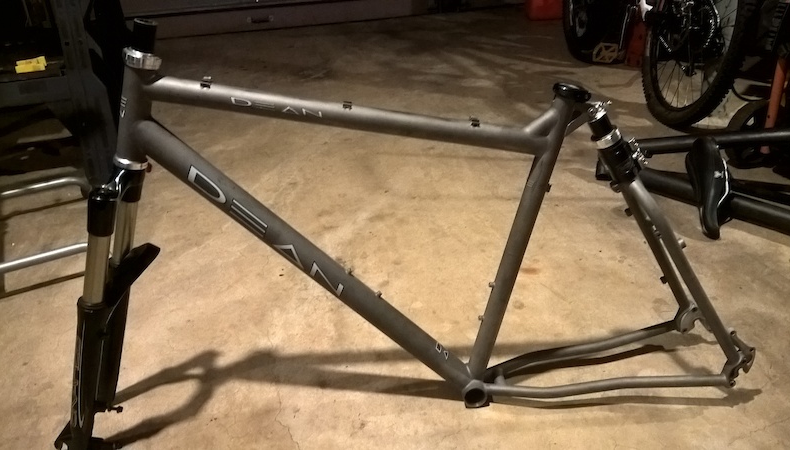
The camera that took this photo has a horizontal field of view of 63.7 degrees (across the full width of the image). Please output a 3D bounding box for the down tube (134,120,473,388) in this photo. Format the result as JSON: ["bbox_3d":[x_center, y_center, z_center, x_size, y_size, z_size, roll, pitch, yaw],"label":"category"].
[{"bbox_3d":[-0.106,0.072,0.980,0.044,0.655,0.044,-44,22,15],"label":"down tube"}]

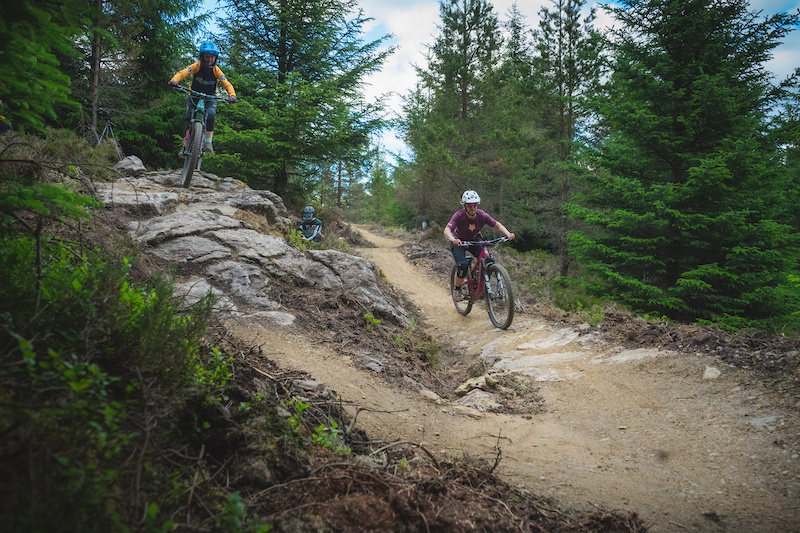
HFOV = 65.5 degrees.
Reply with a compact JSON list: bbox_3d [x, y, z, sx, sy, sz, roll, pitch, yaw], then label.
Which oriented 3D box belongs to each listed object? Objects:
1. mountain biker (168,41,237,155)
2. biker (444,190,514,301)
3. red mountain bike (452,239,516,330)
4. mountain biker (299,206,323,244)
[{"bbox_3d":[-2.300,-1.940,7.280,0.780,1.340,0.780,1,-2,-14],"label":"mountain biker"},{"bbox_3d":[0.900,-0.250,7.680,0.820,1.360,0.820,1,-2,-12],"label":"biker"},{"bbox_3d":[0.975,0.165,7.590,0.780,1.070,1.920,-4,4,-15],"label":"red mountain bike"},{"bbox_3d":[-1.770,-0.660,12.400,0.580,1.100,0.700,0,-2,14],"label":"mountain biker"}]

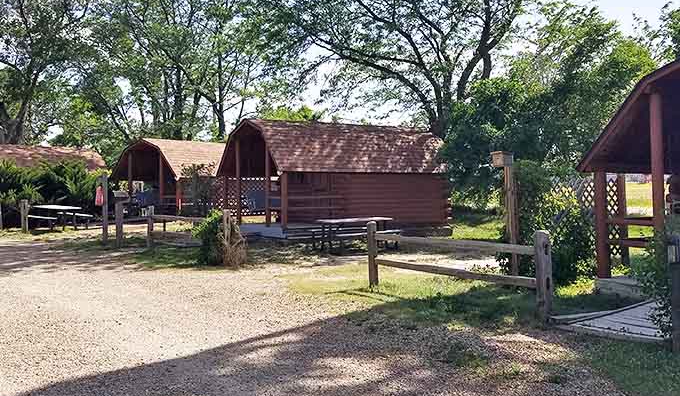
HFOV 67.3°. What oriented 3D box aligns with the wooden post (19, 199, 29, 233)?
[{"bbox_3d":[-10.667,0.605,17.213,0.220,1.080,0.220,-1,1,0],"label":"wooden post"}]

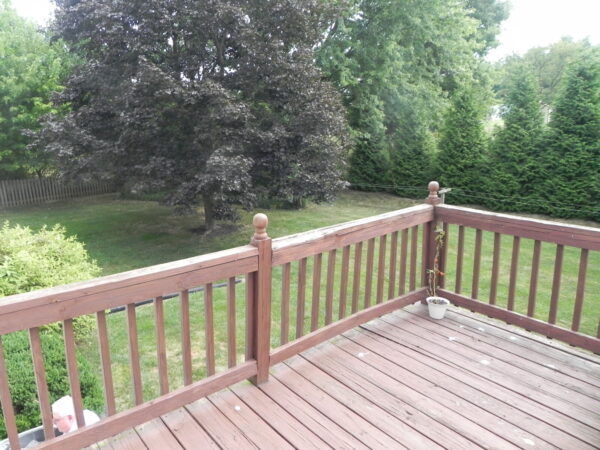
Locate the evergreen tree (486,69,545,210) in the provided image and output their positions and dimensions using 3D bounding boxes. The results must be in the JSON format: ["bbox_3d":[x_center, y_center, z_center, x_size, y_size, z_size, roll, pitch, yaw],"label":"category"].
[{"bbox_3d":[8.570,-3.473,17.839,2.400,5.500,2.400,6,15,25],"label":"evergreen tree"}]

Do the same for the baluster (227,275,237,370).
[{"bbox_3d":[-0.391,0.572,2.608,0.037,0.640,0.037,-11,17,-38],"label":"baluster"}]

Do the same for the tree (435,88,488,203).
[{"bbox_3d":[6.248,-3.016,17.436,2.000,4.400,2.000,5,14,19],"label":"tree"}]

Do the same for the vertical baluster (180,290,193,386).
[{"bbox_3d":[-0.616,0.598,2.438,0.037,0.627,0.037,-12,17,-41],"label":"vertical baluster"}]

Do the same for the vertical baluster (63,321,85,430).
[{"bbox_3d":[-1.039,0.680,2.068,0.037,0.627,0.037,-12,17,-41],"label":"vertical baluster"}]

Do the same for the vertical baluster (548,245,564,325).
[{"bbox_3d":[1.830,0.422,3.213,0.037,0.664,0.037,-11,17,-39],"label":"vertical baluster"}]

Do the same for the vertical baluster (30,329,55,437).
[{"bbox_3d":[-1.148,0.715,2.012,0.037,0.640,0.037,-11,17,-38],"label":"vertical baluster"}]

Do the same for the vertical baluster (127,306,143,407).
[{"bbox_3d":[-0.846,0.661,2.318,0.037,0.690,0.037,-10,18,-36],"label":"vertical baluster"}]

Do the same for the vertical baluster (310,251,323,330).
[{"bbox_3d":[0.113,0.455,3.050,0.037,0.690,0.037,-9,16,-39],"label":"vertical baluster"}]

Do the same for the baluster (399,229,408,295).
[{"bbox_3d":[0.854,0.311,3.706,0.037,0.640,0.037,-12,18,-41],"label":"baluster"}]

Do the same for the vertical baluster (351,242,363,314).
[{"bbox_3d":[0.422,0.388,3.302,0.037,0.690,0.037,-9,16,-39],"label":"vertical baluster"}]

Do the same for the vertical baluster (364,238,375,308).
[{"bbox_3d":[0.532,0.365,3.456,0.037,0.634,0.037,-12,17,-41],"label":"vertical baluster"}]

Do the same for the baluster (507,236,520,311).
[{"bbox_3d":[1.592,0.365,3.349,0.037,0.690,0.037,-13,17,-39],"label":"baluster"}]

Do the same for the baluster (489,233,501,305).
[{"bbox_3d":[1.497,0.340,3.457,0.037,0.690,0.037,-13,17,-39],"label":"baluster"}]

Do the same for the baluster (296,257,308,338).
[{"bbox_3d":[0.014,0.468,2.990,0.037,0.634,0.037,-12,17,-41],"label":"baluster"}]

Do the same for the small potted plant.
[{"bbox_3d":[1.145,0.401,3.728,0.190,0.730,0.185,4,14,18],"label":"small potted plant"}]

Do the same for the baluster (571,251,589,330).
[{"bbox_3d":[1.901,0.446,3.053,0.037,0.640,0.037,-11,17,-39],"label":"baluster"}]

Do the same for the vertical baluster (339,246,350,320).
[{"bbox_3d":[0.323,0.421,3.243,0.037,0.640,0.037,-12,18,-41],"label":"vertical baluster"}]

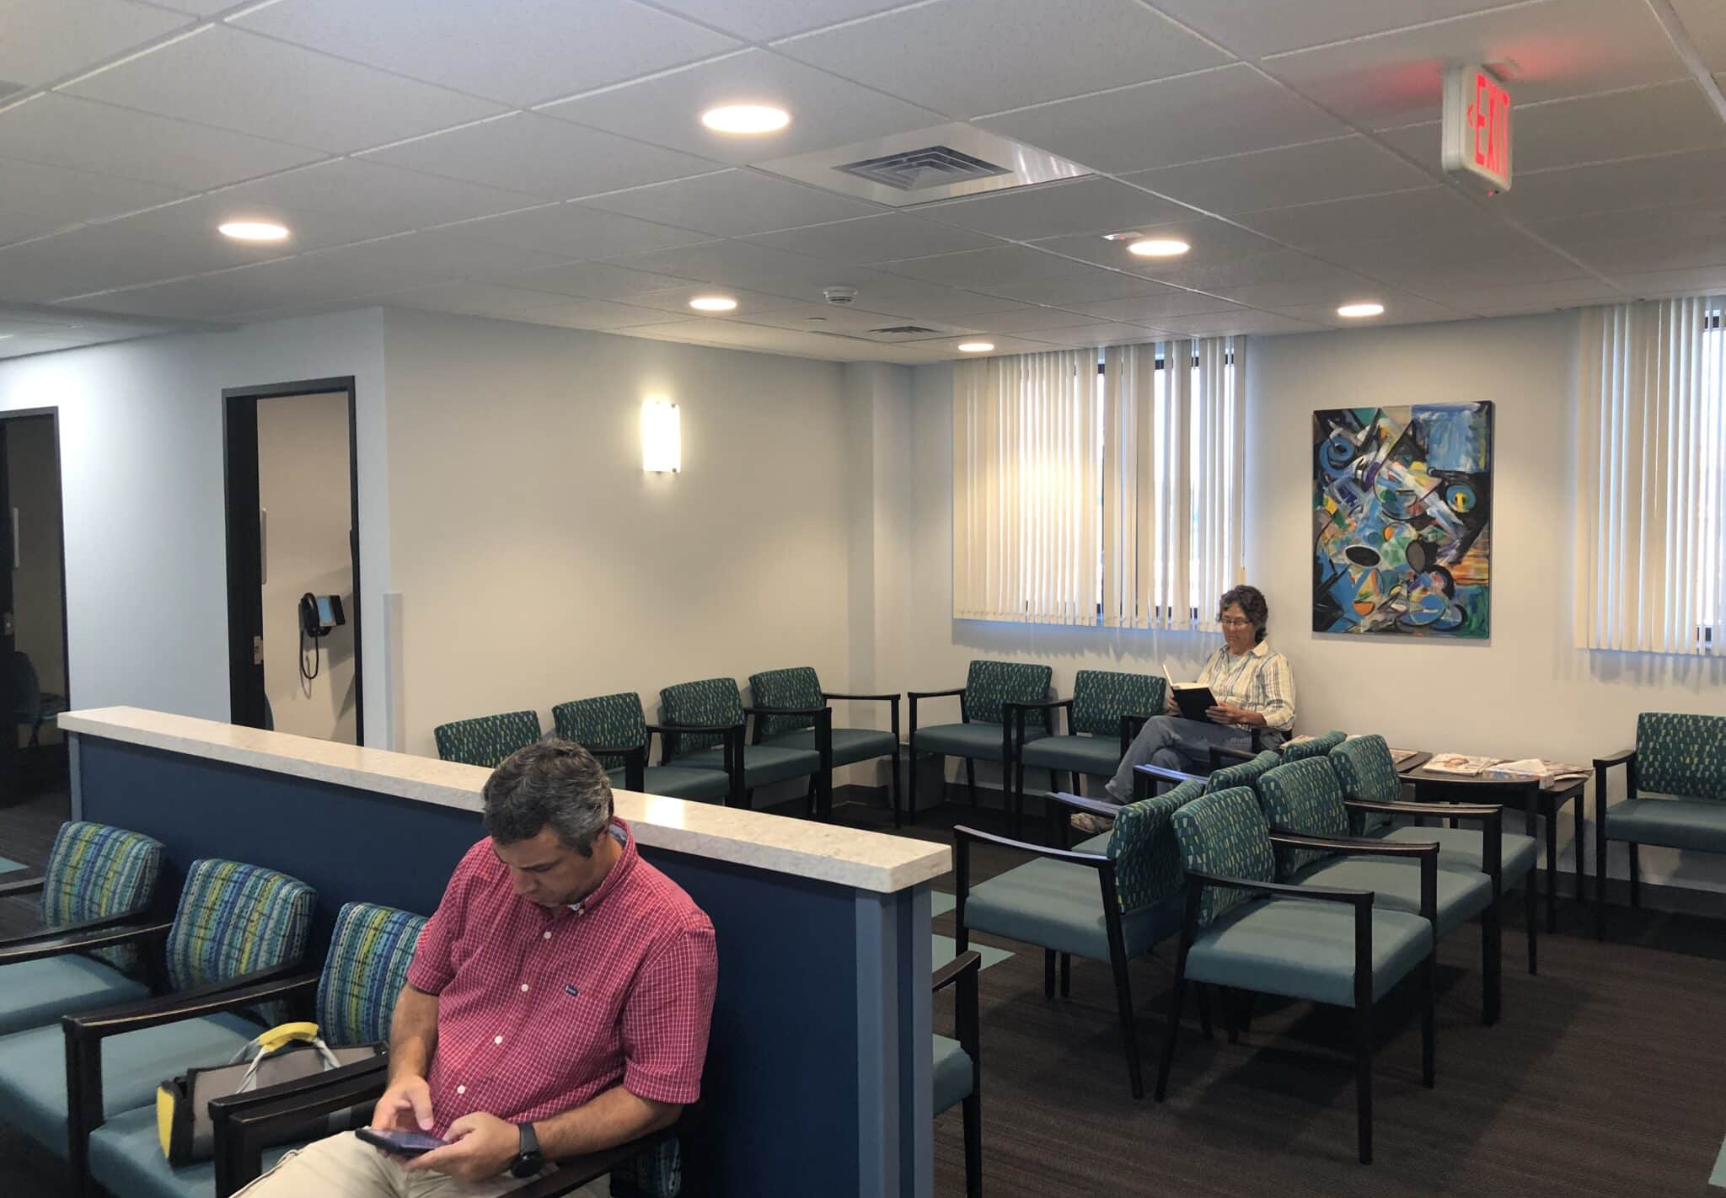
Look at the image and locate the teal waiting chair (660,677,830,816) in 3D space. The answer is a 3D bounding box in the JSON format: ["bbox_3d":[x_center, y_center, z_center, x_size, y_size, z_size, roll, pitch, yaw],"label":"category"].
[{"bbox_3d":[-0.601,0.811,6.538,0.630,0.810,0.610,3,5,37],"label":"teal waiting chair"}]

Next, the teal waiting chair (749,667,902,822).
[{"bbox_3d":[-0.232,0.777,7.016,0.630,0.810,0.610,3,5,37],"label":"teal waiting chair"}]

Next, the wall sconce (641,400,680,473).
[{"bbox_3d":[-0.916,-0.754,6.515,0.105,0.325,0.215,3,5,37],"label":"wall sconce"}]

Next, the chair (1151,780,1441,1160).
[{"bbox_3d":[1.177,1.014,3.792,0.600,0.690,0.590,2,5,38],"label":"chair"}]

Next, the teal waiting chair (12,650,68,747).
[{"bbox_3d":[-4.920,0.688,8.476,0.530,0.820,0.570,2,5,38],"label":"teal waiting chair"}]

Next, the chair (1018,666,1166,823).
[{"bbox_3d":[1.132,0.766,6.702,0.590,0.810,0.610,2,5,38],"label":"chair"}]

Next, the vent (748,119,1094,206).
[{"bbox_3d":[0.147,-1.003,3.235,0.600,0.045,0.600,3,5,37],"label":"vent"}]

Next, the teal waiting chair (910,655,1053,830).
[{"bbox_3d":[0.630,0.744,7.091,0.590,0.810,0.610,2,5,38],"label":"teal waiting chair"}]

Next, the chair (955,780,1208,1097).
[{"bbox_3d":[0.678,0.932,4.181,0.610,0.810,0.590,2,5,38],"label":"chair"}]

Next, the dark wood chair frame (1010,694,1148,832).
[{"bbox_3d":[1.157,0.817,6.757,0.620,0.750,0.630,3,5,37],"label":"dark wood chair frame"}]

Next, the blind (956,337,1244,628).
[{"bbox_3d":[1.119,-0.552,6.943,1.620,1.375,0.090,2,5,38],"label":"blind"}]

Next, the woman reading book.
[{"bbox_3d":[1.509,0.594,6.191,0.640,1.270,0.860,4,6,44],"label":"woman reading book"}]

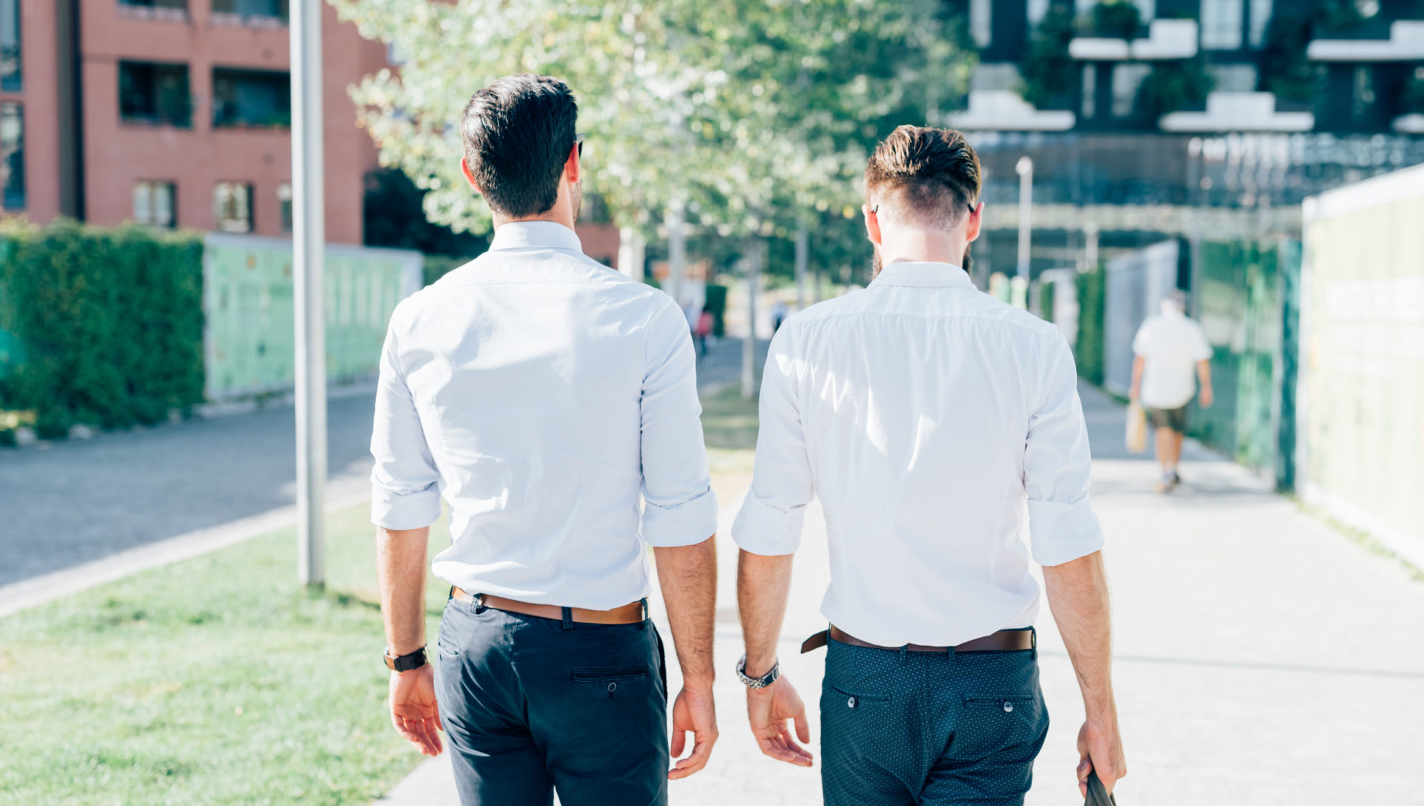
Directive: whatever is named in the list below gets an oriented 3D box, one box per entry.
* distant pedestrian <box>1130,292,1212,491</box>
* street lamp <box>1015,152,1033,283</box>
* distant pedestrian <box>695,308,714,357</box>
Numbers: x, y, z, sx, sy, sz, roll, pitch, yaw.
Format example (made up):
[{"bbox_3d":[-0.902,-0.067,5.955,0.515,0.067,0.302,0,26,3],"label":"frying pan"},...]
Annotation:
[{"bbox_3d":[3.953,-0.110,17.000,0.670,1.730,0.420,1,3,7],"label":"distant pedestrian"},{"bbox_3d":[11.924,-5.964,76.000,0.400,7.200,0.450,-1,3,-26],"label":"street lamp"},{"bbox_3d":[-0.244,-2.215,62.000,0.520,1.620,0.380,1,3,8],"label":"distant pedestrian"}]

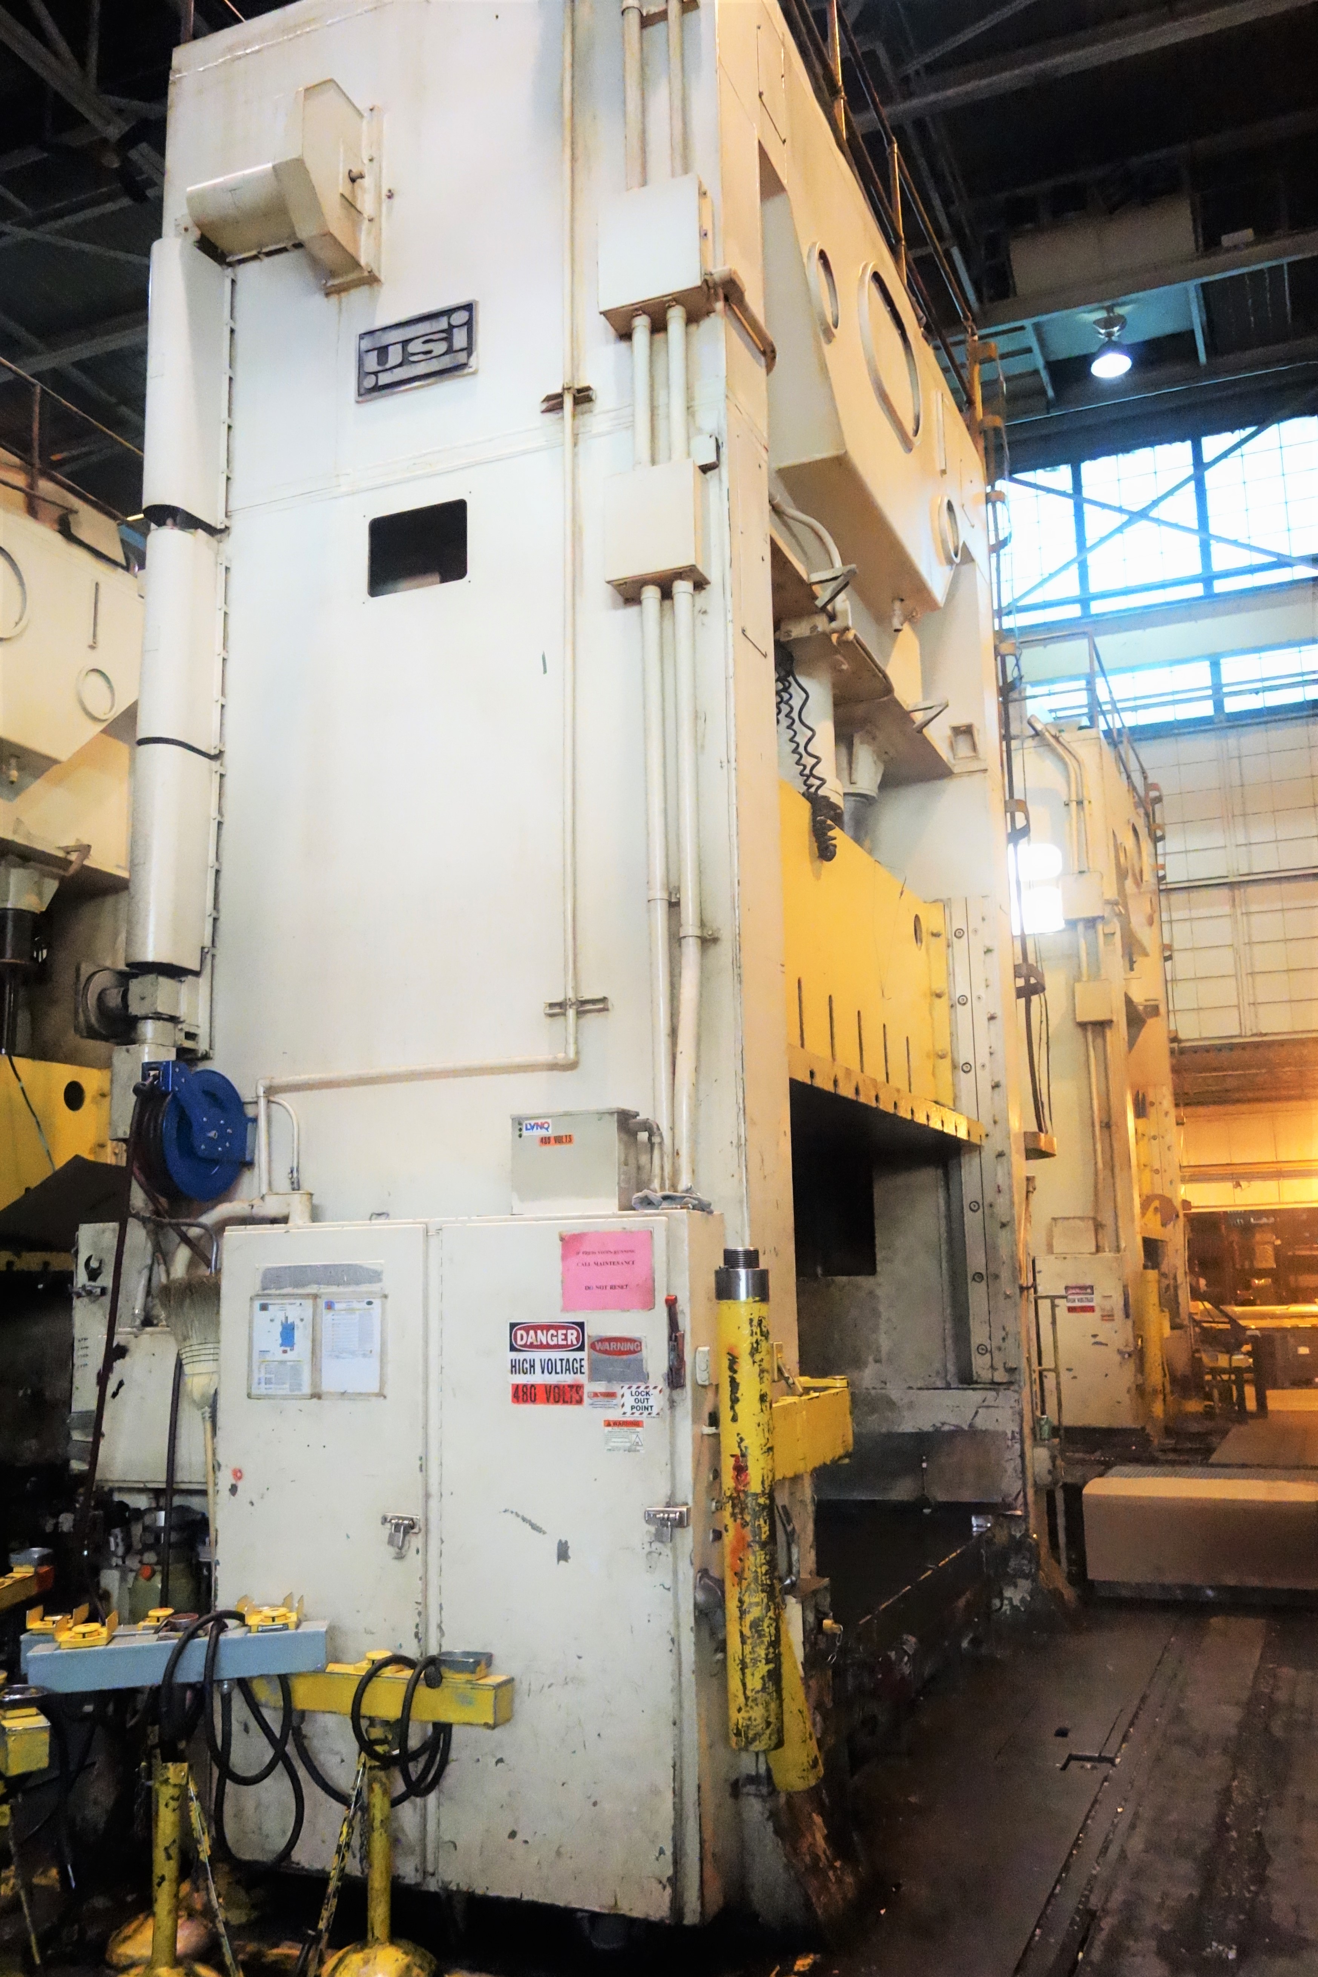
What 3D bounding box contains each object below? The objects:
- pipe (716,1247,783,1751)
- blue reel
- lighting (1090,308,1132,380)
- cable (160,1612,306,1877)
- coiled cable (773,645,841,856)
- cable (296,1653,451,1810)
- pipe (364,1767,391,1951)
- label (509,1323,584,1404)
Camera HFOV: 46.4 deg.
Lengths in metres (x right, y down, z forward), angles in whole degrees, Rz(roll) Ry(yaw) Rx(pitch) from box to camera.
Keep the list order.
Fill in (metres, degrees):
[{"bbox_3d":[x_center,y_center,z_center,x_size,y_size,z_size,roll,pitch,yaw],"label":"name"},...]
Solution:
[{"bbox_3d":[0.256,1.395,4.260,0.146,1.320,0.146,-6,-12,23],"label":"pipe"},{"bbox_3d":[-1.513,0.489,5.027,0.160,0.450,0.460,-6,-12,23],"label":"blue reel"},{"bbox_3d":[5.000,-7.112,17.000,0.450,0.670,0.450,-6,-12,23],"label":"lighting"},{"bbox_3d":[-1.123,1.970,4.030,0.330,0.600,0.220,-6,-12,23],"label":"cable"},{"bbox_3d":[0.593,-0.955,6.150,0.330,0.760,0.220,-6,-12,23],"label":"coiled cable"},{"bbox_3d":[-0.763,1.984,4.120,0.410,0.360,0.200,-6,-12,23],"label":"cable"},{"bbox_3d":[-0.750,2.314,4.110,0.060,0.480,0.060,-1,-11,0],"label":"pipe"},{"bbox_3d":[-0.317,1.067,4.379,0.245,0.230,0.004,-6,-12,23],"label":"label"}]

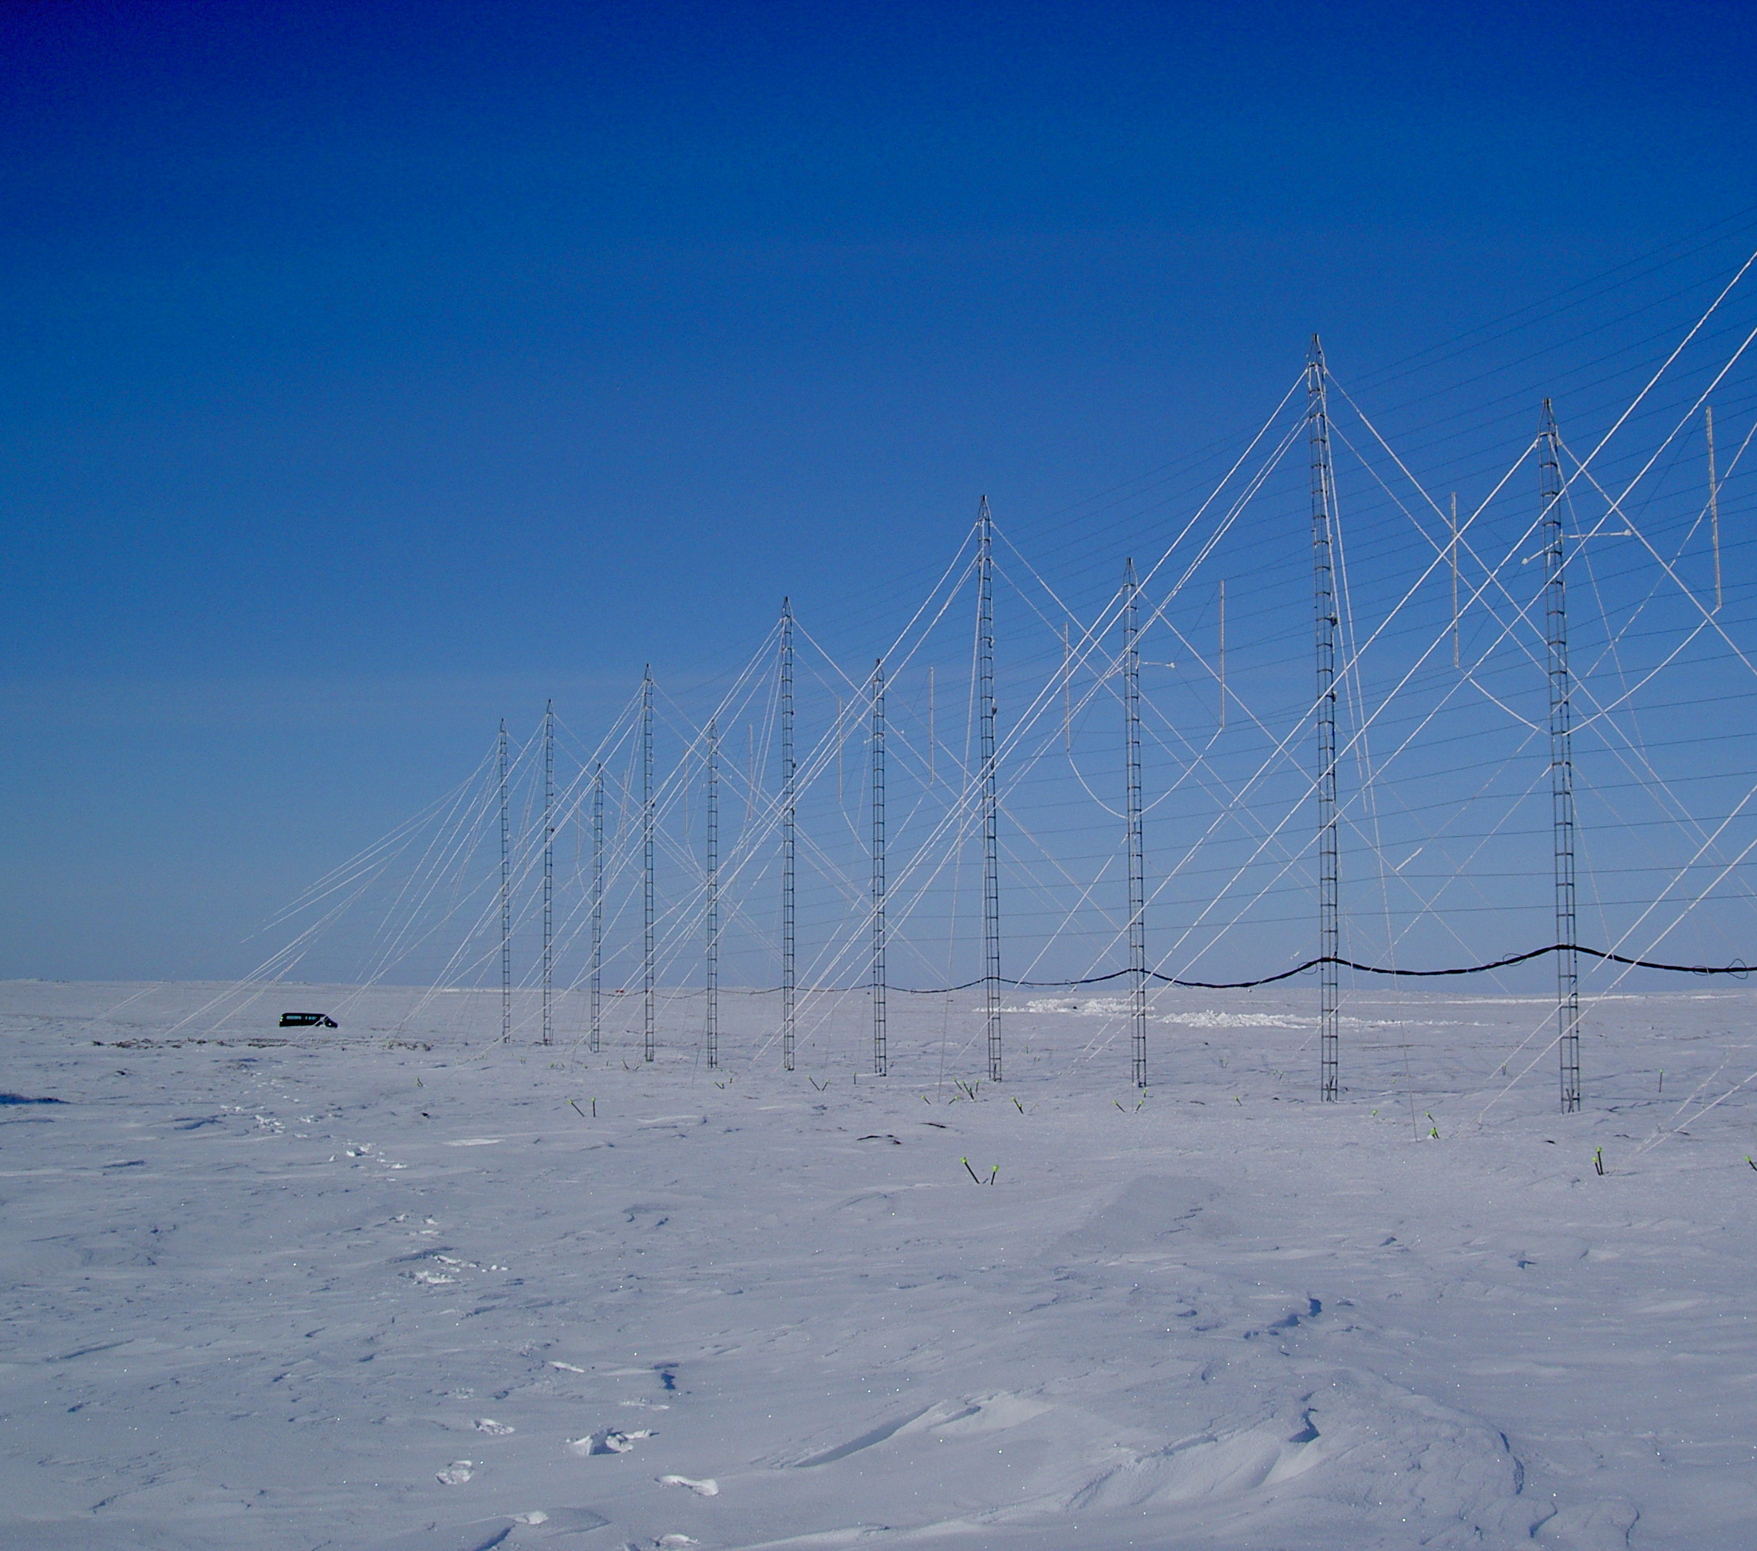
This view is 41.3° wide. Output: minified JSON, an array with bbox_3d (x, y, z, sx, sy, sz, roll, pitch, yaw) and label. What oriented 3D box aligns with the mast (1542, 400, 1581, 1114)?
[{"bbox_3d":[11.608,-0.410,39.722,0.330,12.190,0.350,2,-5,-22],"label":"mast"}]

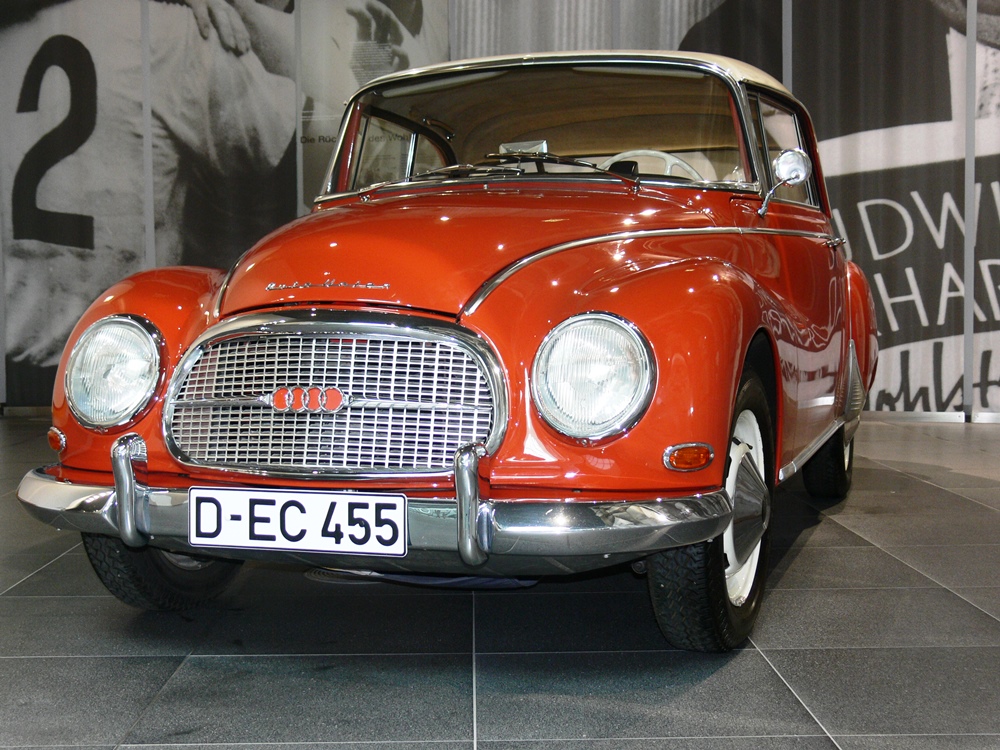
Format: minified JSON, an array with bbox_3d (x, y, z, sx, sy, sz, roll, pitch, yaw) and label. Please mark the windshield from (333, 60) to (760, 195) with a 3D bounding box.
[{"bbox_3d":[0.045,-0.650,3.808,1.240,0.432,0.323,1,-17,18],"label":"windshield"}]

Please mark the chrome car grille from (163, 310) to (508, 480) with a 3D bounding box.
[{"bbox_3d":[-0.333,0.038,2.663,0.735,0.325,0.165,1,3,18],"label":"chrome car grille"}]

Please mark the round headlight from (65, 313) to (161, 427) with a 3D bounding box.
[{"bbox_3d":[-0.783,-0.010,2.911,0.233,0.235,0.110,1,3,18],"label":"round headlight"}]

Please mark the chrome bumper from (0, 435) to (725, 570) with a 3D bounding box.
[{"bbox_3d":[-0.330,0.223,2.678,1.550,0.255,0.360,1,3,18],"label":"chrome bumper"}]

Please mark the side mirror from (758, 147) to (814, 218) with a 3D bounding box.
[{"bbox_3d":[0.735,-0.494,3.635,0.130,0.180,0.130,1,3,18],"label":"side mirror"}]

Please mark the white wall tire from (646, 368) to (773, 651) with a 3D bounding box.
[{"bbox_3d":[0.459,0.274,3.015,0.160,0.620,0.620,1,3,18],"label":"white wall tire"}]

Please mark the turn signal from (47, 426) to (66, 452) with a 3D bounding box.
[{"bbox_3d":[-0.932,0.138,3.000,0.050,0.060,0.105,-3,4,-42],"label":"turn signal"}]

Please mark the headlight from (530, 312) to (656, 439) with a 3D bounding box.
[{"bbox_3d":[0.178,0.000,2.601,0.233,0.235,0.110,1,3,18],"label":"headlight"}]

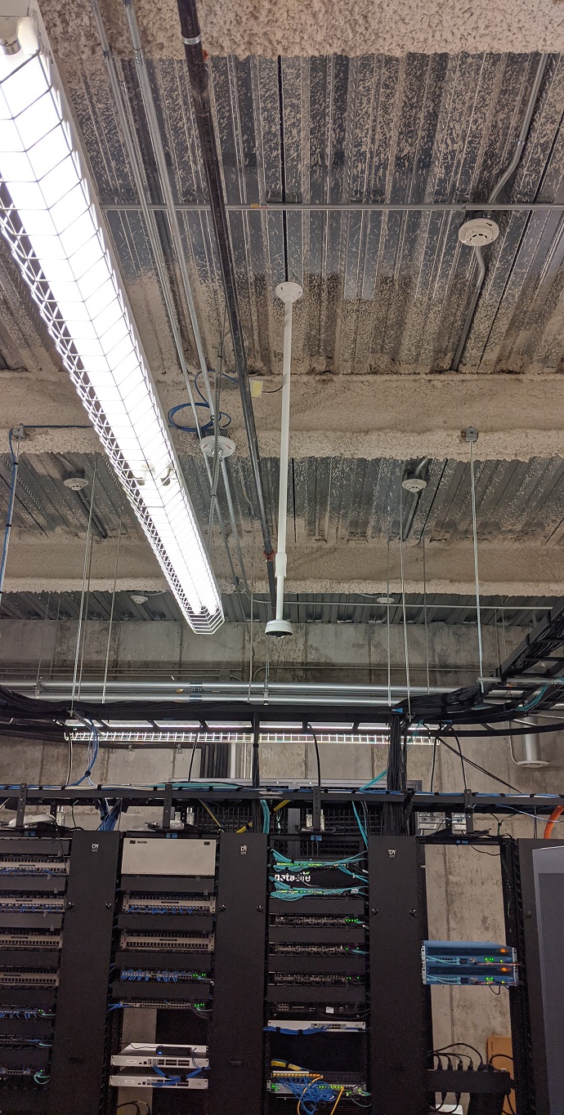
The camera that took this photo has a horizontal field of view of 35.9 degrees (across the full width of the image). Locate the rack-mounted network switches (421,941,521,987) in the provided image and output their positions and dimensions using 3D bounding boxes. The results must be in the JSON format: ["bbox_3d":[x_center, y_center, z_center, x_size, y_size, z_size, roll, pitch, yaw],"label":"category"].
[{"bbox_3d":[0.972,2.178,4.685,0.483,0.178,0.470,0,-20,2],"label":"rack-mounted network switches"}]

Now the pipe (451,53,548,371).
[{"bbox_3d":[0.792,-1.179,3.338,0.085,0.070,1.750,1,-20,2],"label":"pipe"}]

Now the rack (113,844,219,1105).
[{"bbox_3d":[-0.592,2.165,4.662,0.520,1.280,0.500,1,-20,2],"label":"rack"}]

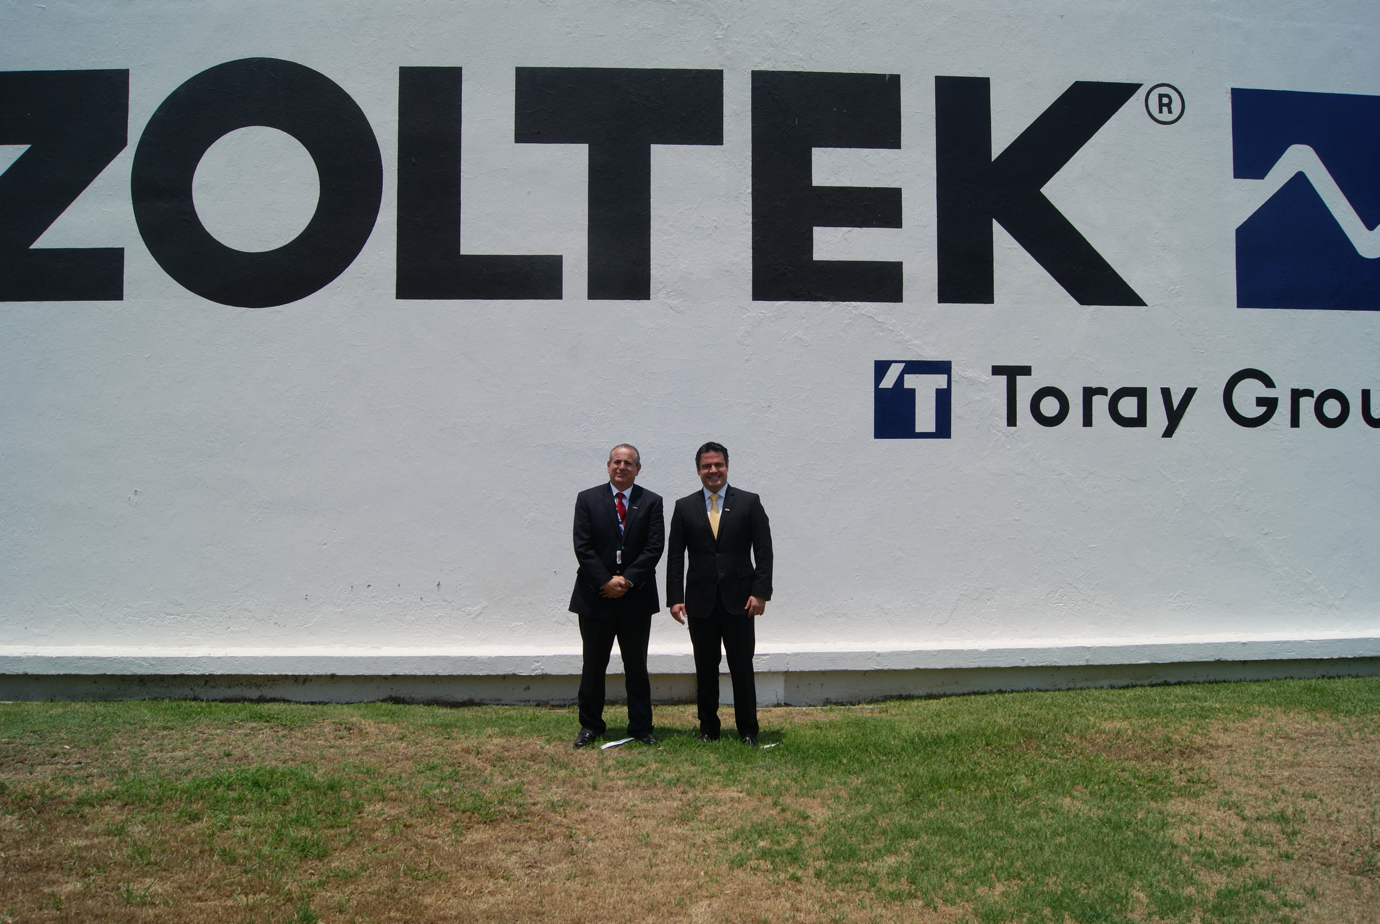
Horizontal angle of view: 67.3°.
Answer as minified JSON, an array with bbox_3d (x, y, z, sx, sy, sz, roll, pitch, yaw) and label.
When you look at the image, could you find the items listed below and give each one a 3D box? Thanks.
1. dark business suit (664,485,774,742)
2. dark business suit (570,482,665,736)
[{"bbox_3d":[0.173,0.870,6.060,0.610,1.475,0.340,0,0,3],"label":"dark business suit"},{"bbox_3d":[-0.423,0.856,6.030,0.545,1.474,0.360,0,0,1],"label":"dark business suit"}]

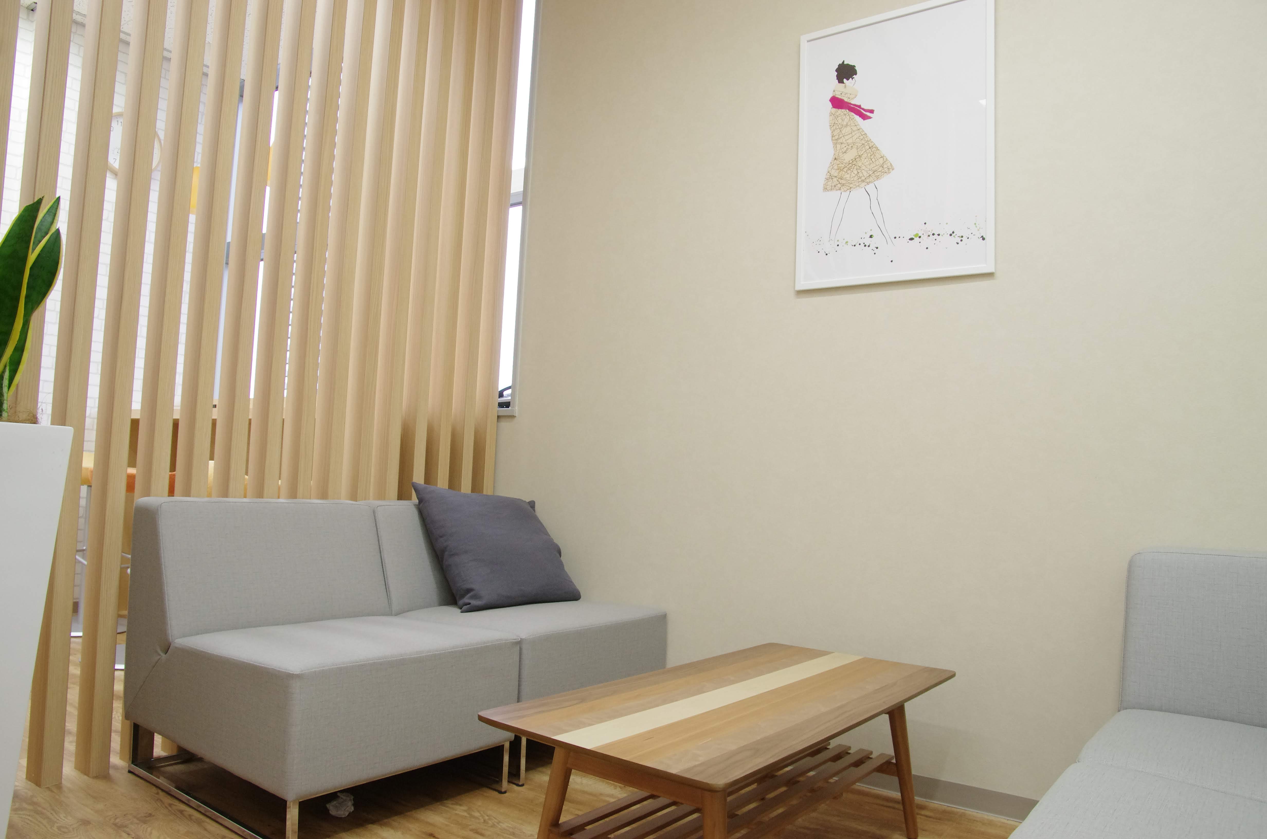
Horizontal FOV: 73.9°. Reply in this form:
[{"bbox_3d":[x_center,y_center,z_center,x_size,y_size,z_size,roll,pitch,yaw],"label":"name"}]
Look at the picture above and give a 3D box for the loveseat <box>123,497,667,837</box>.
[{"bbox_3d":[-0.645,0.638,2.560,0.875,0.729,1.324,-1,-5,38],"label":"loveseat"}]

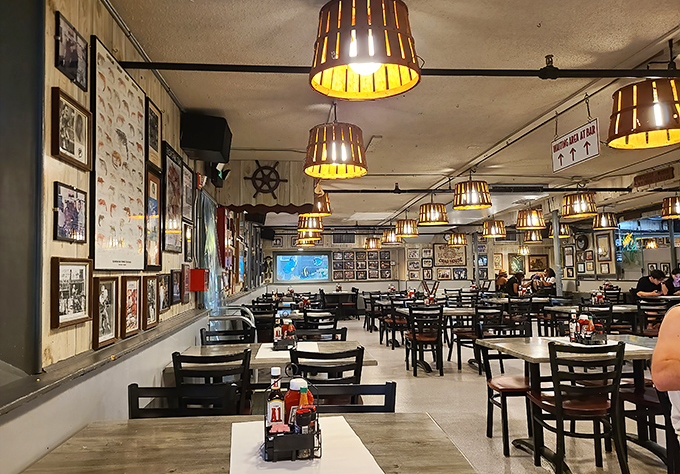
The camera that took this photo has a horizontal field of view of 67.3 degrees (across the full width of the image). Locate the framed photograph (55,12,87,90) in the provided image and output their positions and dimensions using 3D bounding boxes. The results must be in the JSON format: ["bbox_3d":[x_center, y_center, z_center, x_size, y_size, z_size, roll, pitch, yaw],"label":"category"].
[{"bbox_3d":[-1.137,-0.773,2.166,0.015,0.229,0.280,0,-4,-5],"label":"framed photograph"}]

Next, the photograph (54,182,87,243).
[{"bbox_3d":[-1.131,-0.093,2.150,0.015,0.226,0.280,0,-4,-5],"label":"photograph"}]

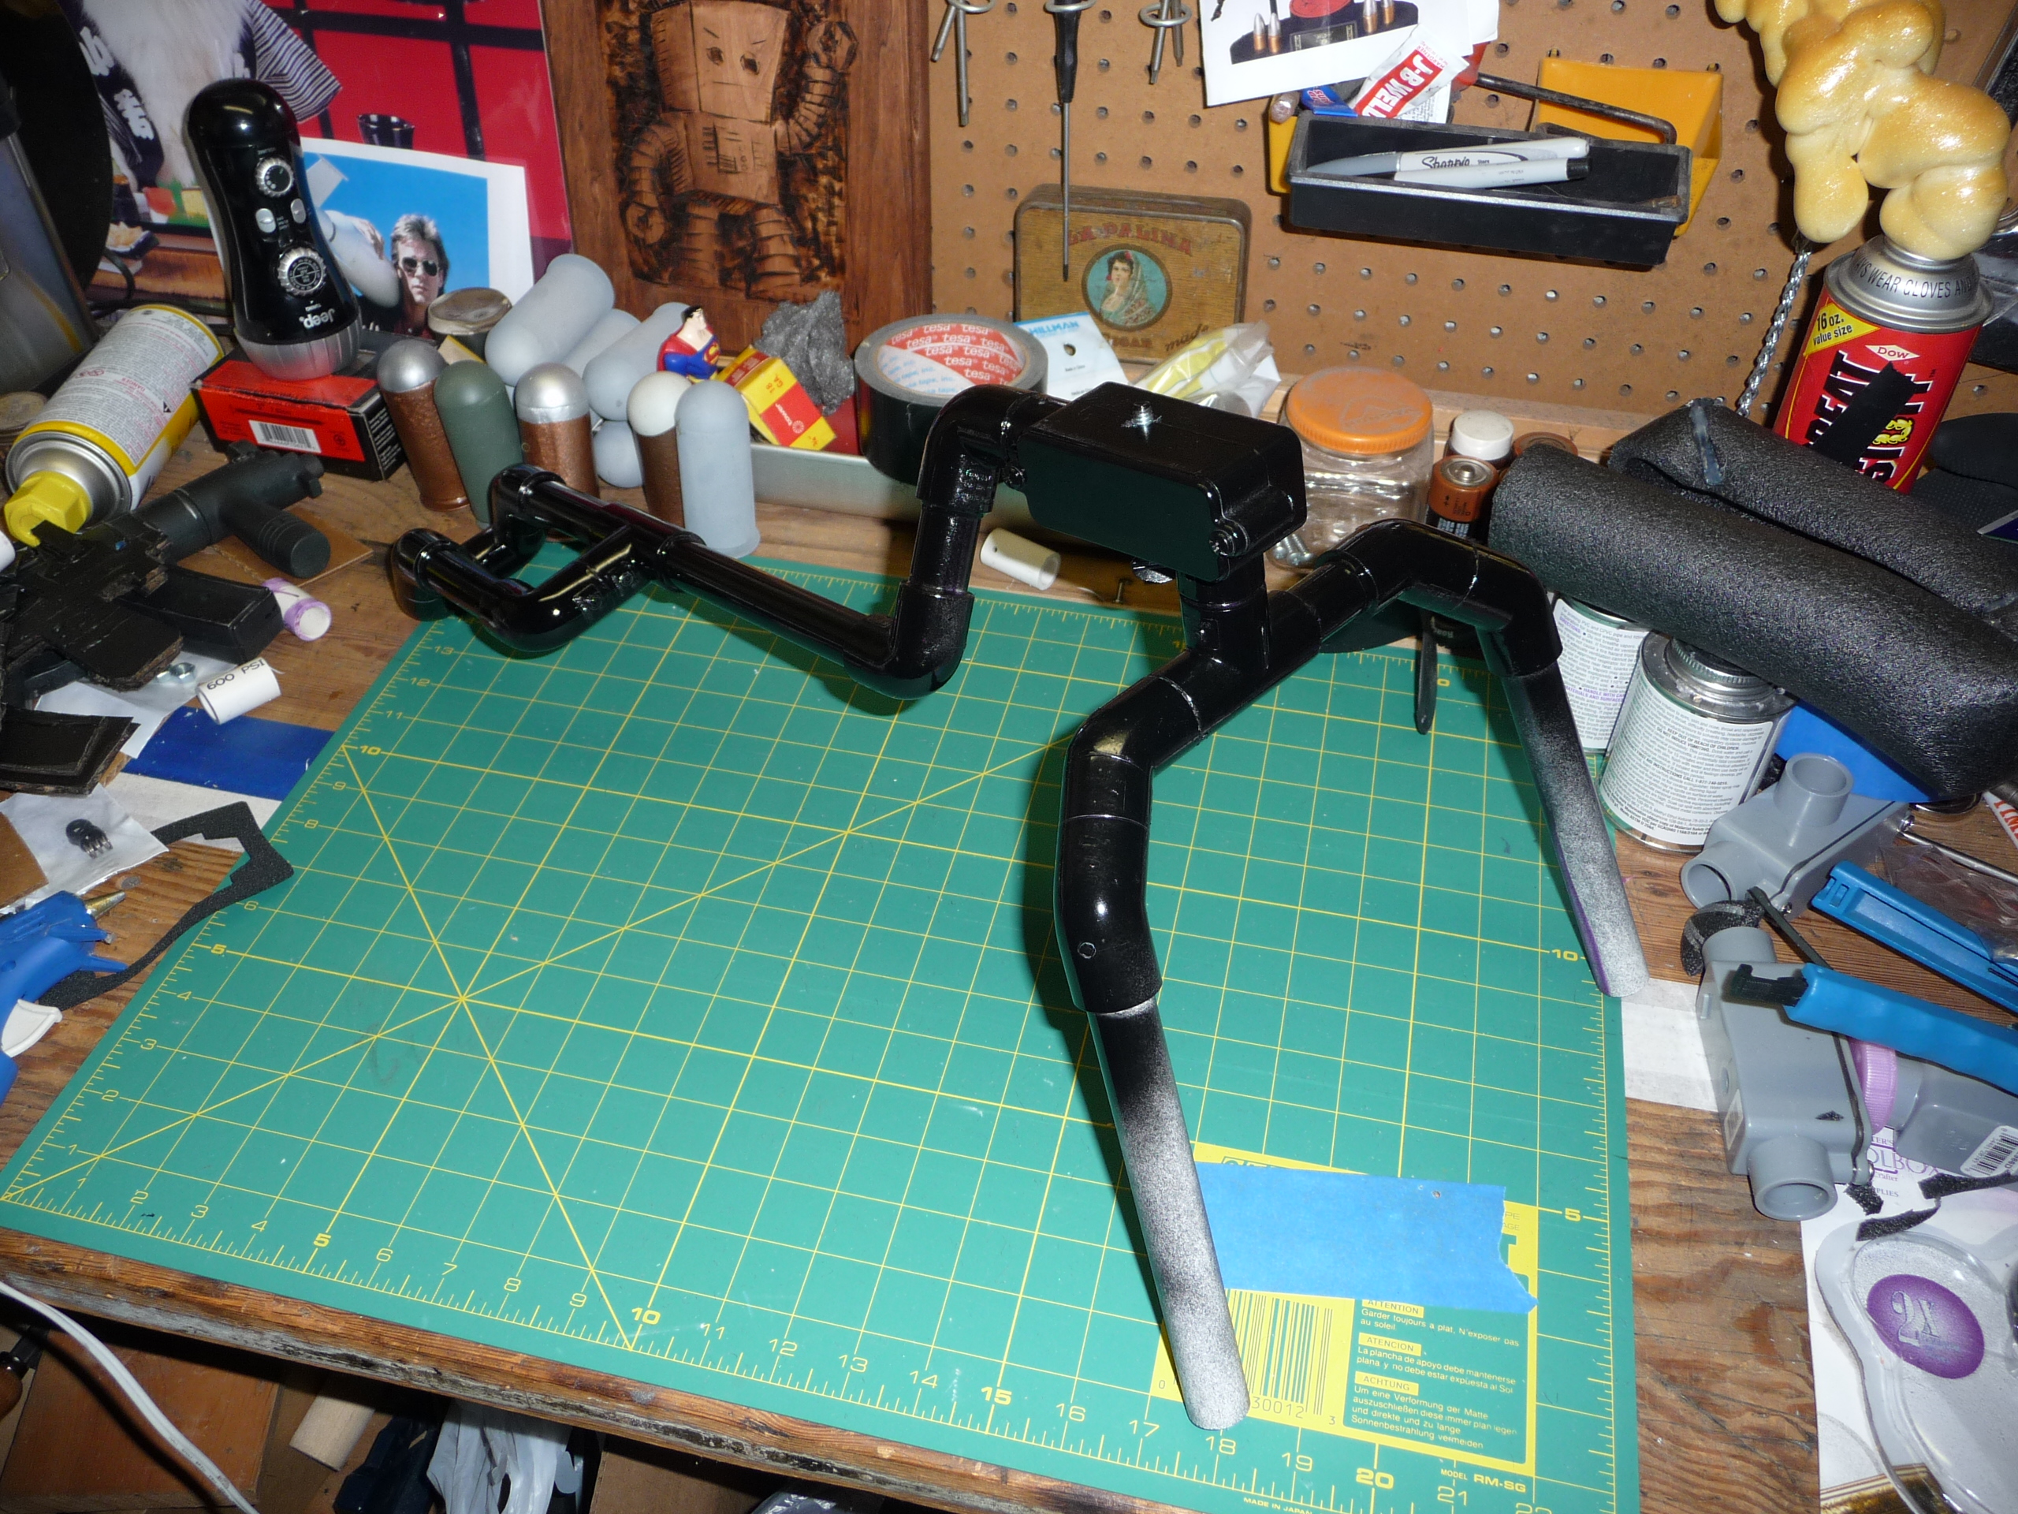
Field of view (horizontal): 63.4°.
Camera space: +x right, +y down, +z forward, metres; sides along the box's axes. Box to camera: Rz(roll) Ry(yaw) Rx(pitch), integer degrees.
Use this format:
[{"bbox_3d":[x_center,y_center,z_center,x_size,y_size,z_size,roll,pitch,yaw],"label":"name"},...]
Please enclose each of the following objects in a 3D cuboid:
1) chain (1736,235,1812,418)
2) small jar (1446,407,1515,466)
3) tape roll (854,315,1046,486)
[{"bbox_3d":[0.406,-0.218,0.876,0.008,0.116,0.008,9,45,10],"label":"chain"},{"bbox_3d":[0.254,-0.156,0.895,0.037,0.060,0.037,0,44,0],"label":"small jar"},{"bbox_3d":[-0.031,-0.195,0.889,0.102,0.048,0.102,0,44,0],"label":"tape roll"}]

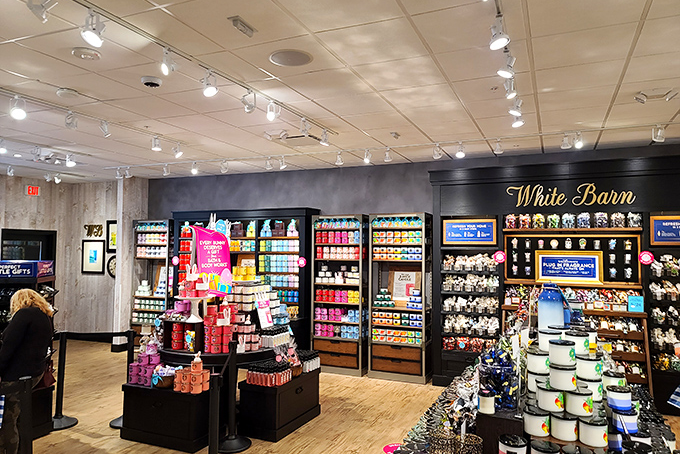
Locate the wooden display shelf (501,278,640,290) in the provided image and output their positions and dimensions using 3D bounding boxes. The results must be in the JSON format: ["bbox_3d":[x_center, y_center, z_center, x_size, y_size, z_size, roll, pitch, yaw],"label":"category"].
[{"bbox_3d":[2.927,0.736,6.255,1.570,0.045,0.200,-1,-3,24],"label":"wooden display shelf"}]

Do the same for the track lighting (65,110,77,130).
[{"bbox_3d":[-2.548,-1.010,4.660,0.125,0.185,0.145,-1,-3,37],"label":"track lighting"}]

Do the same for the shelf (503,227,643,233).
[{"bbox_3d":[2.898,0.045,6.213,1.554,0.036,0.340,-1,-3,24],"label":"shelf"}]

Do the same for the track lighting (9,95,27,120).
[{"bbox_3d":[-2.718,-1.010,4.149,0.125,0.200,0.145,1,-2,-20],"label":"track lighting"}]

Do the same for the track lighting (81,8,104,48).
[{"bbox_3d":[-1.326,-1.074,2.640,0.132,0.188,0.114,2,-3,-38],"label":"track lighting"}]

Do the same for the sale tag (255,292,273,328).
[{"bbox_3d":[-0.847,0.930,5.458,0.020,0.390,0.220,-16,-9,22],"label":"sale tag"}]

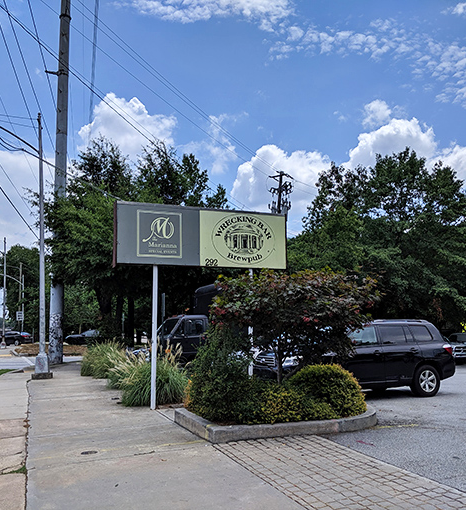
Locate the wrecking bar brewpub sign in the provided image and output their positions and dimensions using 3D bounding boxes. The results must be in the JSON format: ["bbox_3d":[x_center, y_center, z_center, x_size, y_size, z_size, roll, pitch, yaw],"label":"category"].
[{"bbox_3d":[-0.570,-0.335,11.050,3.680,1.200,0.300,2,-8,-23],"label":"wrecking bar brewpub sign"}]

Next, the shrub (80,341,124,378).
[{"bbox_3d":[-4.594,3.615,18.600,1.400,1.250,1.400,2,-8,-23],"label":"shrub"}]

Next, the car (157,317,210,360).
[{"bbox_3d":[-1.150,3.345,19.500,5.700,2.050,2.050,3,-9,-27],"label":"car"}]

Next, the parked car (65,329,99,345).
[{"bbox_3d":[-13.433,7.813,50.000,4.700,1.450,1.830,1,-8,-16],"label":"parked car"}]

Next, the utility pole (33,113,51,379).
[{"bbox_3d":[-6.894,-0.511,19.048,0.600,9.590,0.600,0,-8,-24],"label":"utility pole"}]

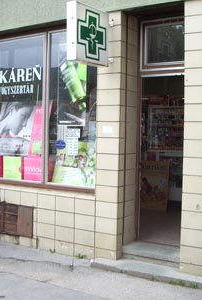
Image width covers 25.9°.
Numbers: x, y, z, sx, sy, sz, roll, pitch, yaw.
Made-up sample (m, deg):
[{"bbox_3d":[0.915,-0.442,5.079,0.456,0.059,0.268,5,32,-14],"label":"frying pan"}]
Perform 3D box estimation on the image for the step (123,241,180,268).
[{"bbox_3d":[0.716,1.300,5.474,0.832,0.162,0.352,2,2,34],"label":"step"}]

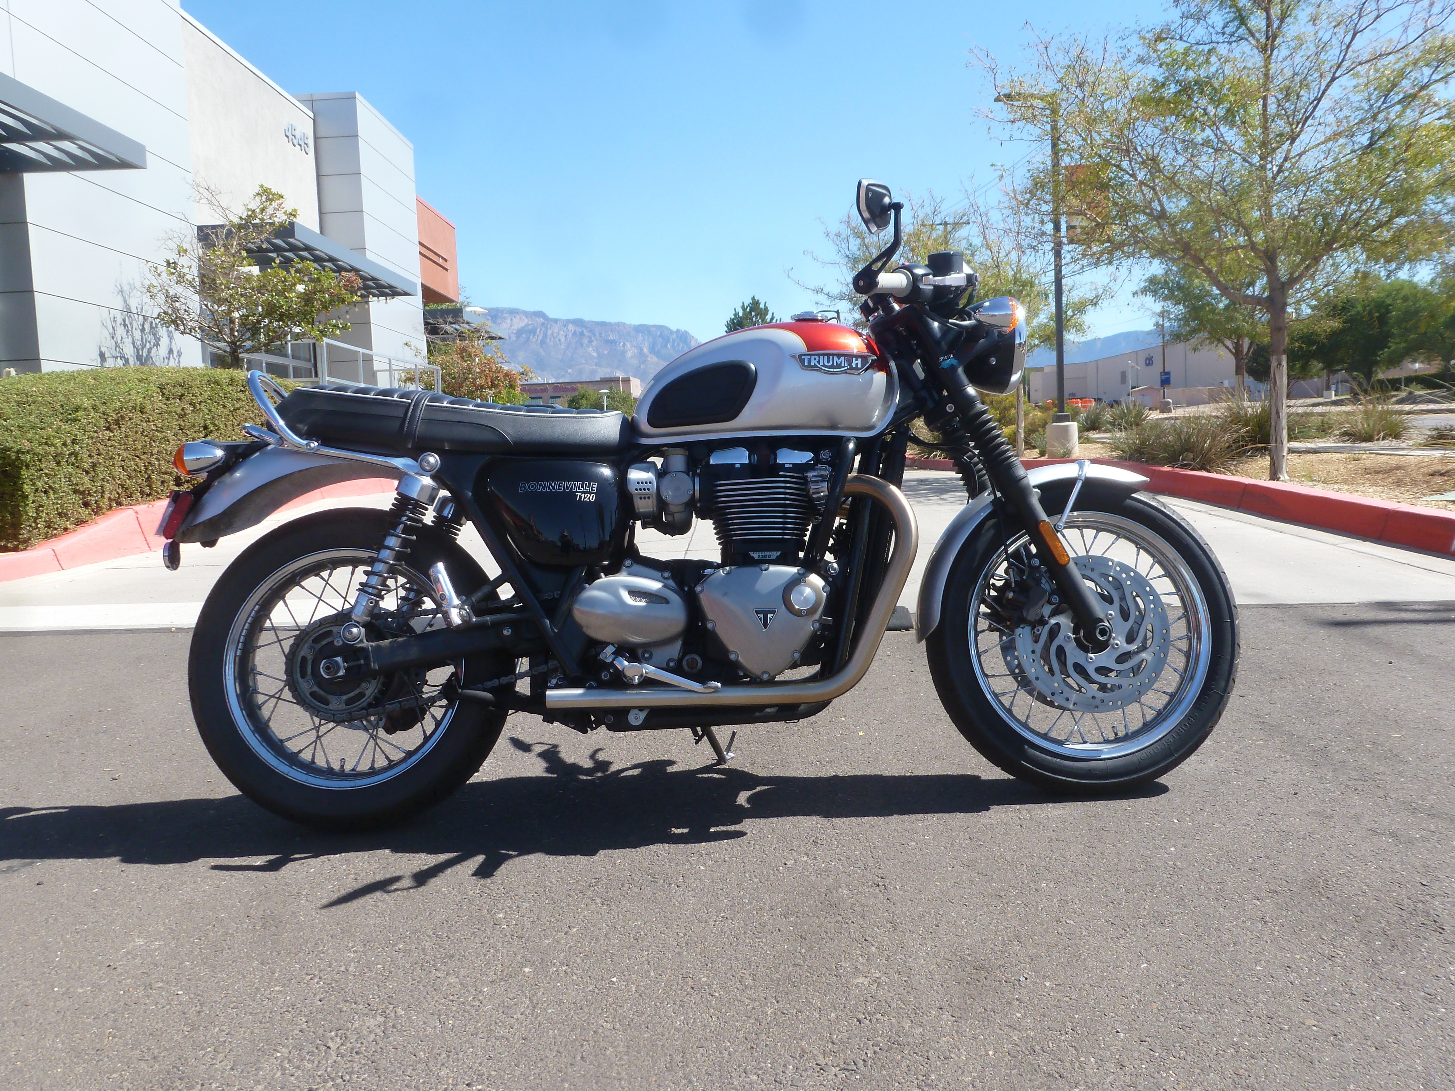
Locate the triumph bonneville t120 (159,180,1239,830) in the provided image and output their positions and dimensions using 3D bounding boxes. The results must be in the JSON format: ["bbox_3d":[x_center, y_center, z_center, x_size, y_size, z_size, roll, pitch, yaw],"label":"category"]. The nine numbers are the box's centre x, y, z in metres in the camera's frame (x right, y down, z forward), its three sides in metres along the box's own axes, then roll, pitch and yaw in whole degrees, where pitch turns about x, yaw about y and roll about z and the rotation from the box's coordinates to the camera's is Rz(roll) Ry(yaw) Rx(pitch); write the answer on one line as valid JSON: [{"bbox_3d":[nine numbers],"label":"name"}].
[{"bbox_3d":[-0.048,-0.023,2.192,2.120,1.105,0.880,-3,-5,-1],"label":"triumph bonneville t120"}]

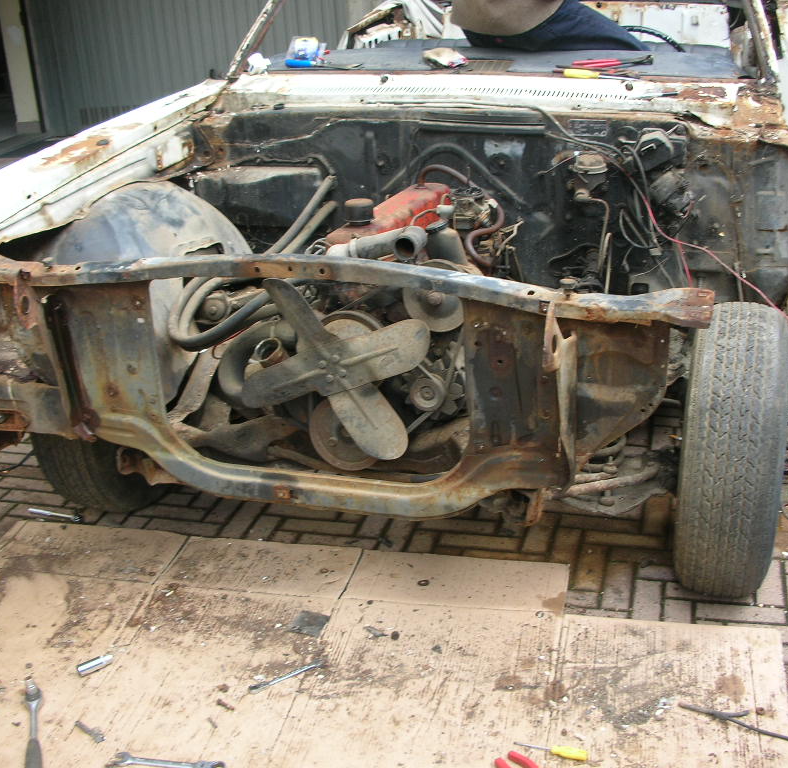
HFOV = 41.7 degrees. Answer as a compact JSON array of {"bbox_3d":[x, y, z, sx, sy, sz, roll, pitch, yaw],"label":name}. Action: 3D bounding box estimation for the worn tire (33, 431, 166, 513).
[{"bbox_3d":[-0.698,0.021,2.627,0.170,0.595,0.595,1,23,14],"label":"worn tire"}]

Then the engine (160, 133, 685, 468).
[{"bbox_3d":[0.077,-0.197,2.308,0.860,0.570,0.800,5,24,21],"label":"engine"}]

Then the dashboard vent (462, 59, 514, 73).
[{"bbox_3d":[0.234,-0.831,2.730,0.165,0.020,0.100,5,34,21],"label":"dashboard vent"}]

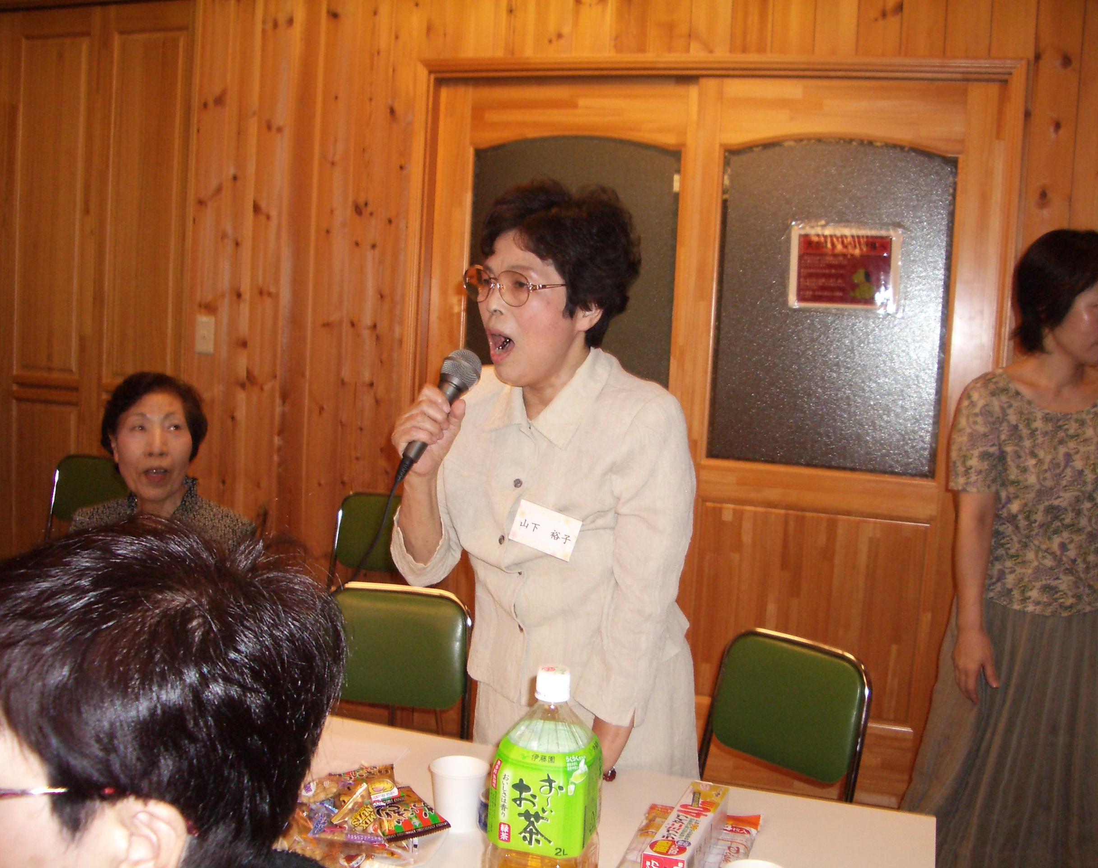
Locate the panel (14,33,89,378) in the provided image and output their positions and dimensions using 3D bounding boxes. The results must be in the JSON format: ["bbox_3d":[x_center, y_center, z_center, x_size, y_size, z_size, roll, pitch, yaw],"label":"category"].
[{"bbox_3d":[-1.649,-0.755,3.862,0.280,1.140,0.030,5,5,16],"label":"panel"}]

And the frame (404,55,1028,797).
[{"bbox_3d":[0.378,-0.017,3.316,1.690,2.050,0.130,5,5,16],"label":"frame"}]

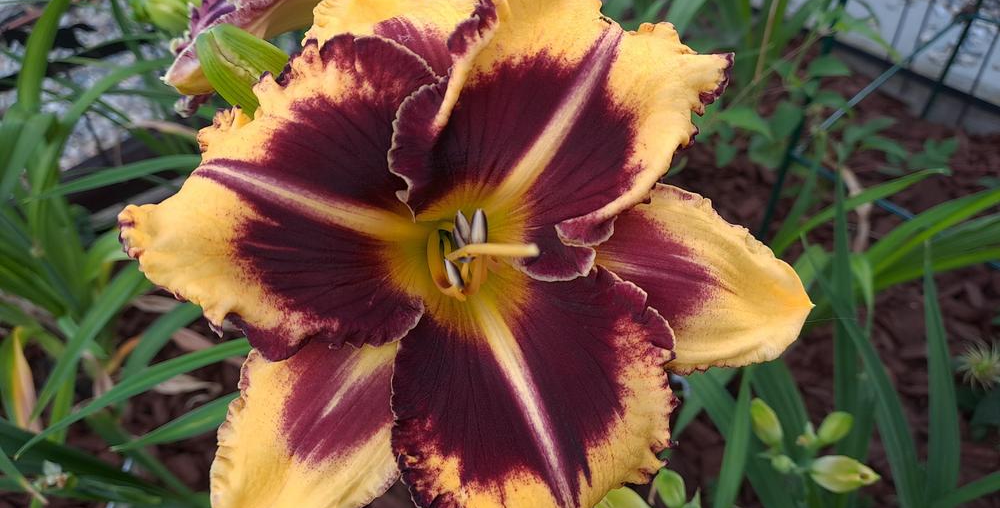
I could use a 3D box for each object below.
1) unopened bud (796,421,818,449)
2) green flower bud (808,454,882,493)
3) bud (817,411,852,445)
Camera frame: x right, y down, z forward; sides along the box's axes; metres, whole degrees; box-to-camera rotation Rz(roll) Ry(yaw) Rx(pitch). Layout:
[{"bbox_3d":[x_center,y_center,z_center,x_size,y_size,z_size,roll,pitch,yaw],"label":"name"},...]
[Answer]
[{"bbox_3d":[0.151,0.089,0.355,0.009,0.013,0.009,6,43,24],"label":"unopened bud"},{"bbox_3d":[0.191,0.122,0.400,0.043,0.020,0.020,-1,74,37],"label":"green flower bud"},{"bbox_3d":[0.185,0.097,0.400,0.015,0.026,0.015,-9,46,-50],"label":"bud"}]

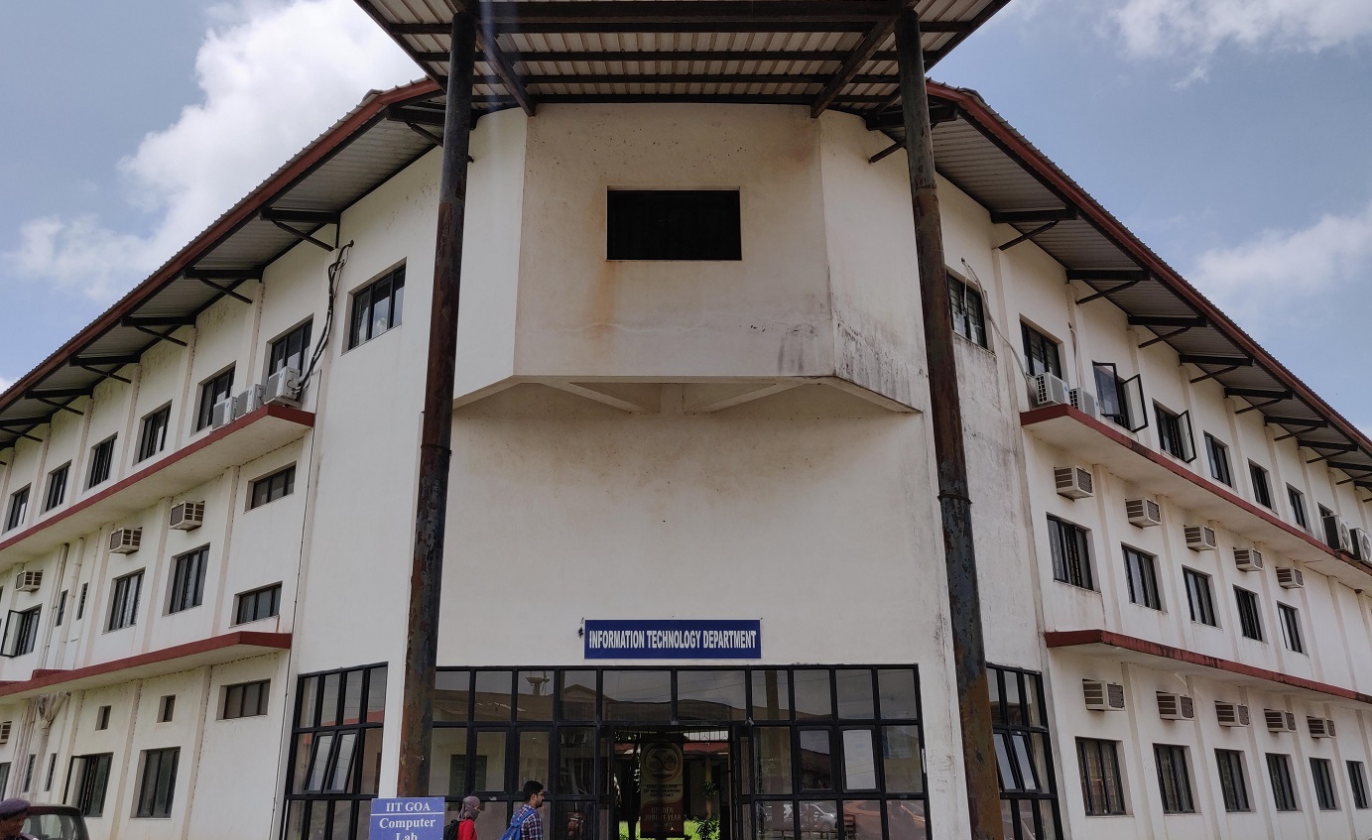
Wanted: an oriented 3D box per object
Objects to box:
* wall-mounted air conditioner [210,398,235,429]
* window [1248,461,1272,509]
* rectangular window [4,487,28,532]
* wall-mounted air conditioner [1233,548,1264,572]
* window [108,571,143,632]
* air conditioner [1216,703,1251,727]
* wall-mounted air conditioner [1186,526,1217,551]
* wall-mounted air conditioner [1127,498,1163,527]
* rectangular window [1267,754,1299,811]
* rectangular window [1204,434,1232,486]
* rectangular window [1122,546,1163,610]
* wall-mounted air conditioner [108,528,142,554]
[{"bbox_3d":[-8.909,-0.068,19.327,0.740,0.530,0.270,-18,-27,38],"label":"wall-mounted air conditioner"},{"bbox_3d":[14.615,1.733,25.241,1.530,1.163,0.120,19,-27,-40],"label":"window"},{"bbox_3d":[-20.202,2.757,30.056,1.770,1.287,0.120,-18,-27,38],"label":"rectangular window"},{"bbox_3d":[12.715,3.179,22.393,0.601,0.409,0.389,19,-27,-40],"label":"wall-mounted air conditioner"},{"bbox_3d":[-12.350,4.044,21.976,1.878,1.261,0.160,-18,-27,38],"label":"window"},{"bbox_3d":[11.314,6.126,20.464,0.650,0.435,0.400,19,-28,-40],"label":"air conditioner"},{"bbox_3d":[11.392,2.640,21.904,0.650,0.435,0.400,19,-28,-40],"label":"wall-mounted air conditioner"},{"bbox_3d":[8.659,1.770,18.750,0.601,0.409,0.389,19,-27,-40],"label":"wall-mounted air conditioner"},{"bbox_3d":[12.625,7.699,21.018,1.530,1.125,0.120,19,-27,-40],"label":"rectangular window"},{"bbox_3d":[13.924,1.109,25.942,1.784,1.280,0.160,19,-28,-41],"label":"rectangular window"},{"bbox_3d":[8.503,2.977,18.518,1.530,1.120,0.120,19,-27,-40],"label":"rectangular window"},{"bbox_3d":[-12.205,2.662,21.586,0.650,0.435,0.400,-18,-27,39],"label":"wall-mounted air conditioner"}]

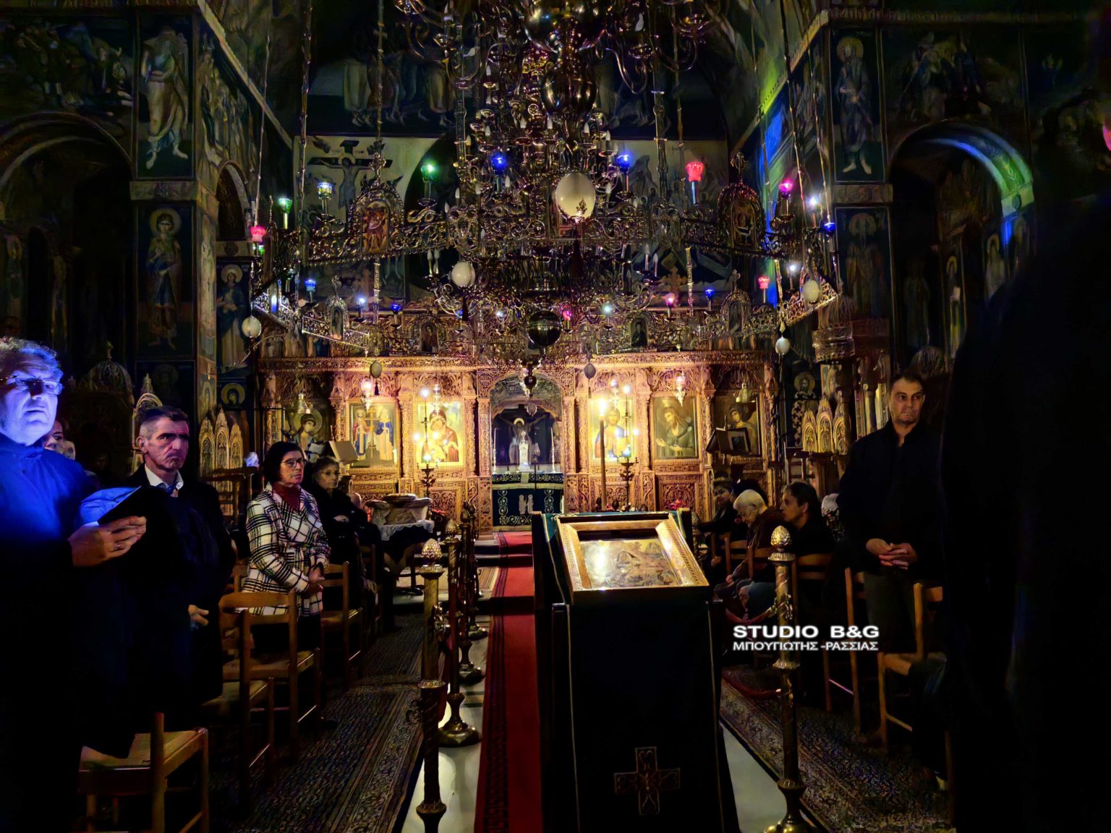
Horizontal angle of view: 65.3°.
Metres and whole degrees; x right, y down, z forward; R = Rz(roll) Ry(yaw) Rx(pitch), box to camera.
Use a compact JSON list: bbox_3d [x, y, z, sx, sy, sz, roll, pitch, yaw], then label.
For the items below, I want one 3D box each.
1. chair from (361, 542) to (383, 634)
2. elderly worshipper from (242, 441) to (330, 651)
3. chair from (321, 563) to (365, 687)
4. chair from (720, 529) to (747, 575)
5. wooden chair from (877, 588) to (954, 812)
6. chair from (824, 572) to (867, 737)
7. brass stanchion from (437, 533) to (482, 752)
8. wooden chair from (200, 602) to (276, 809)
[{"bbox_3d":[-1.607,1.450,7.016,0.420,0.840,0.450,-1,-3,-1],"label":"chair"},{"bbox_3d":[-1.490,0.939,4.867,0.330,1.600,0.480,-3,-4,30],"label":"elderly worshipper"},{"bbox_3d":[-1.534,1.378,5.820,0.420,0.840,0.450,-1,-3,-1],"label":"chair"},{"bbox_3d":[1.483,1.345,6.731,0.420,0.860,0.450,-1,-3,-3],"label":"chair"},{"bbox_3d":[1.802,1.178,4.031,0.420,0.860,0.450,-1,-3,-3],"label":"wooden chair"},{"bbox_3d":[1.749,1.221,4.726,0.420,0.860,0.450,-1,-3,-3],"label":"chair"},{"bbox_3d":[-0.508,1.116,4.567,0.250,1.135,0.250,-1,-3,-4],"label":"brass stanchion"},{"bbox_3d":[-1.529,1.264,3.922,0.420,0.840,0.450,-1,-3,-4],"label":"wooden chair"}]

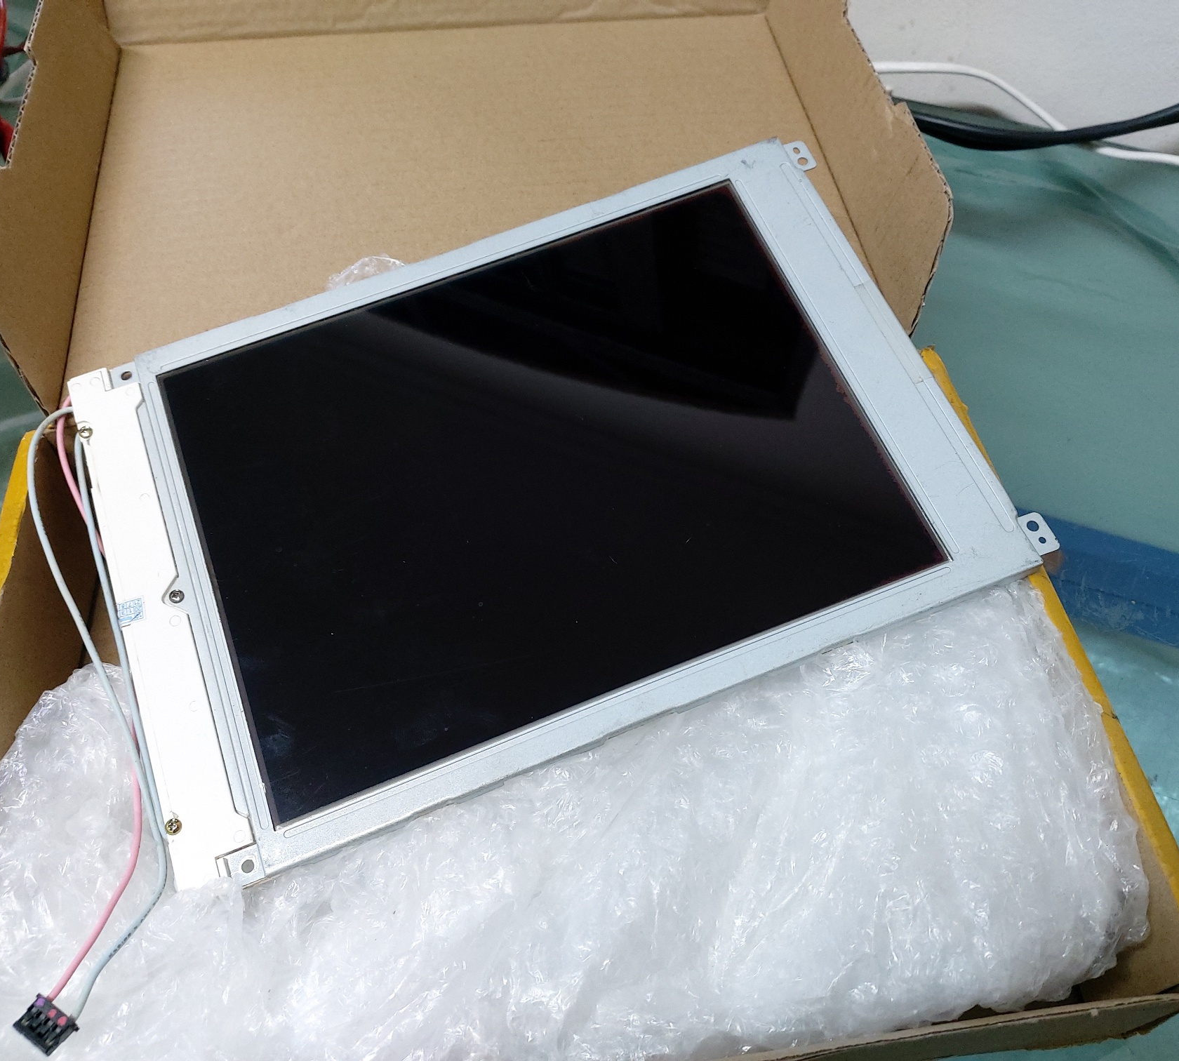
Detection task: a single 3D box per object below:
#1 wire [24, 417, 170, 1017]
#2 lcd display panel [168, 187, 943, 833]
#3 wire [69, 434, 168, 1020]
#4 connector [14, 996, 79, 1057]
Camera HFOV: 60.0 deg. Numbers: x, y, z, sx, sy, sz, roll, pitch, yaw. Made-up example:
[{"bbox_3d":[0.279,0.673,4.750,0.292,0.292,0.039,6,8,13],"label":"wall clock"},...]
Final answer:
[{"bbox_3d":[-0.139,0.039,0.287,0.026,0.012,0.179,-17,67,-5],"label":"wire"},{"bbox_3d":[-0.017,-0.019,0.305,0.196,0.006,0.148,-21,67,-6],"label":"lcd display panel"},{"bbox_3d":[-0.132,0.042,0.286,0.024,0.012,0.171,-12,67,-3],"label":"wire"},{"bbox_3d":[-0.133,0.122,0.252,0.013,0.006,0.009,34,68,17],"label":"connector"}]

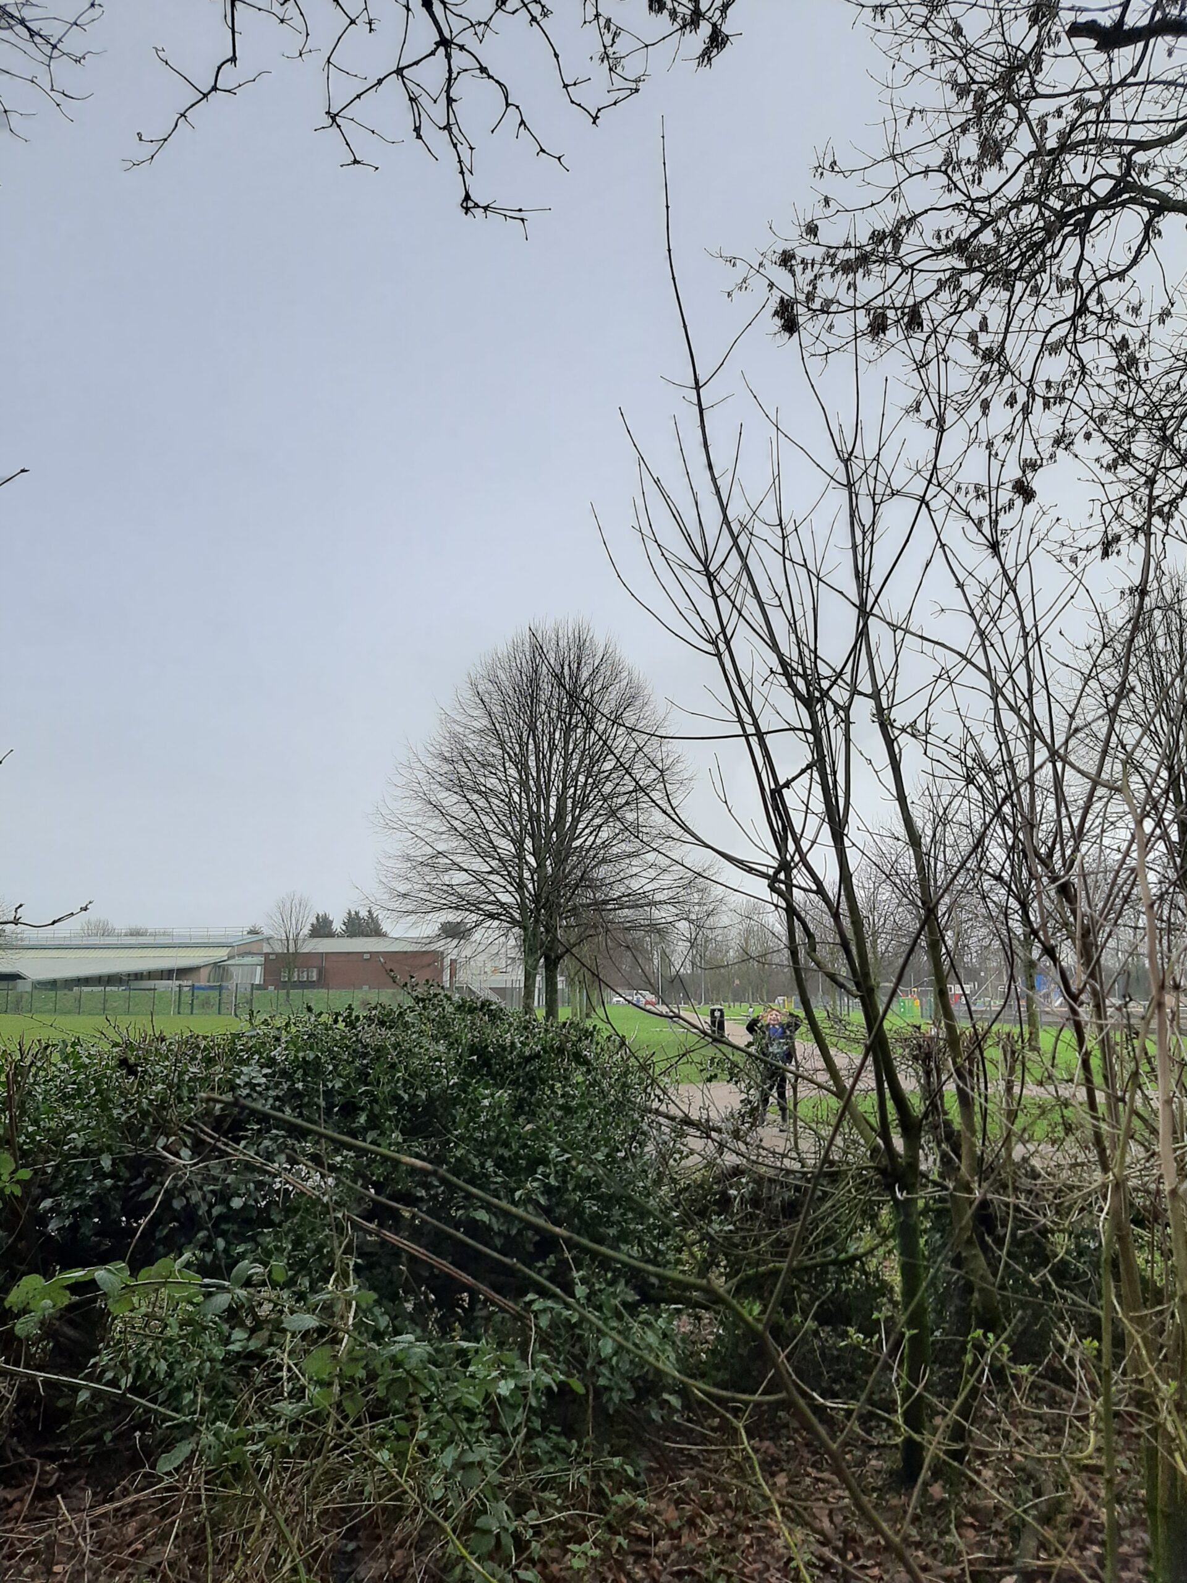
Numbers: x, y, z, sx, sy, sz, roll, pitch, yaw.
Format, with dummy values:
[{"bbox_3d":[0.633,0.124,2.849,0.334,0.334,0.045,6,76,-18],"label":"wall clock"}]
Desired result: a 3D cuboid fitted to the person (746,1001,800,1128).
[{"bbox_3d":[2.094,3.225,14.367,0.604,1.406,0.380,-1,-9,6],"label":"person"}]

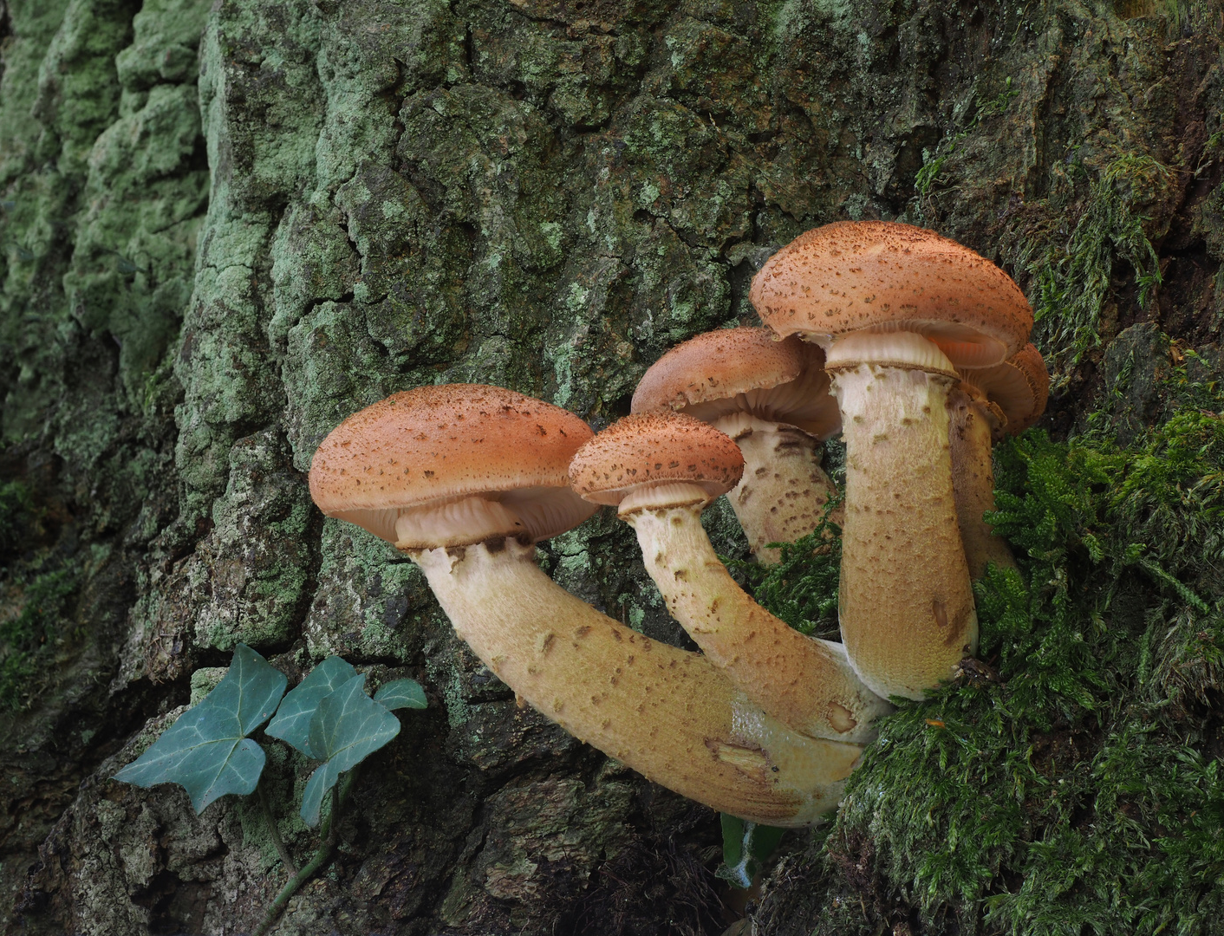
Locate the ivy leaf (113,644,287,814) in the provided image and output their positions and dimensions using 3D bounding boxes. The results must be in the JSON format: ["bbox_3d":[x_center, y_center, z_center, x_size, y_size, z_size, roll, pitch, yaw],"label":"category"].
[{"bbox_3d":[-0.089,0.057,0.465,0.046,0.040,0.008,-19,-41,23],"label":"ivy leaf"}]

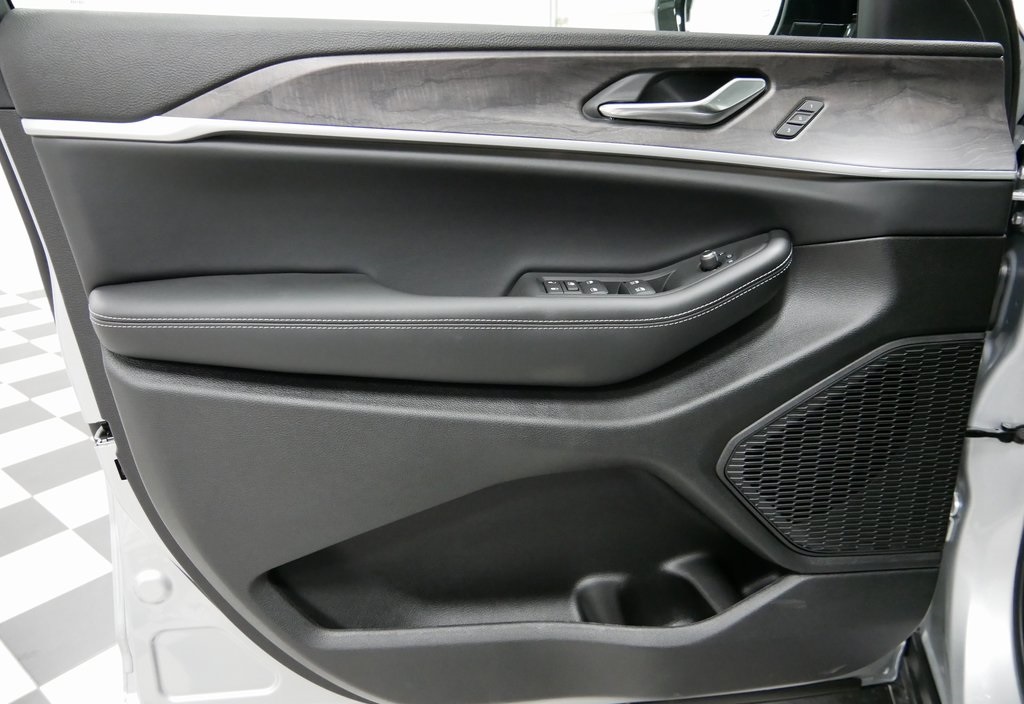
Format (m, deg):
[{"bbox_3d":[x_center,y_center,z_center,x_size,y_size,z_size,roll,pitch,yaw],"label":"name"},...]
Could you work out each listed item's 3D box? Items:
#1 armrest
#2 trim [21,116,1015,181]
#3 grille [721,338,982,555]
[{"bbox_3d":[-0.049,-0.031,0.695,0.645,0.145,0.110,-3,20,-7],"label":"armrest"},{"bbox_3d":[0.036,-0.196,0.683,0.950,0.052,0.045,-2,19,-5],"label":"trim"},{"bbox_3d":[0.390,0.124,0.832,0.300,0.285,0.035,-3,20,-7],"label":"grille"}]

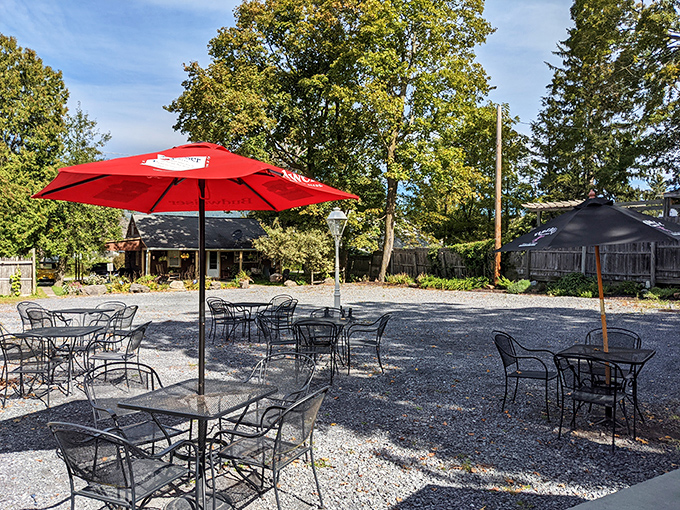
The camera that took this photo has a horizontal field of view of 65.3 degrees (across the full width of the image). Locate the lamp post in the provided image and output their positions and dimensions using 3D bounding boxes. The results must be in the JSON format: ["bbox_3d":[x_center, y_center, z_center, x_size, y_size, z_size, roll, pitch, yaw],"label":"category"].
[{"bbox_3d":[-0.065,0.225,13.770,0.540,2.950,0.540,0,0,0],"label":"lamp post"}]

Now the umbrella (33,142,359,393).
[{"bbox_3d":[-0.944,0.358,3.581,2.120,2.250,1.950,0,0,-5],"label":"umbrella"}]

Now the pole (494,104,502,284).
[{"bbox_3d":[8.690,-3.250,29.100,0.280,9.900,0.280,1,0,0],"label":"pole"}]

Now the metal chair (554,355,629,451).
[{"bbox_3d":[2.310,1.280,4.840,0.570,0.840,0.630,0,0,36],"label":"metal chair"}]

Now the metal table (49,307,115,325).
[{"bbox_3d":[-4.580,1.340,9.400,0.820,0.720,0.820,0,0,0],"label":"metal table"}]

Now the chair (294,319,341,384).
[{"bbox_3d":[-0.317,1.255,7.035,0.590,0.835,0.635,0,0,3],"label":"chair"}]

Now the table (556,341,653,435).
[{"bbox_3d":[2.623,1.314,5.225,0.770,0.720,0.770,0,0,39],"label":"table"}]

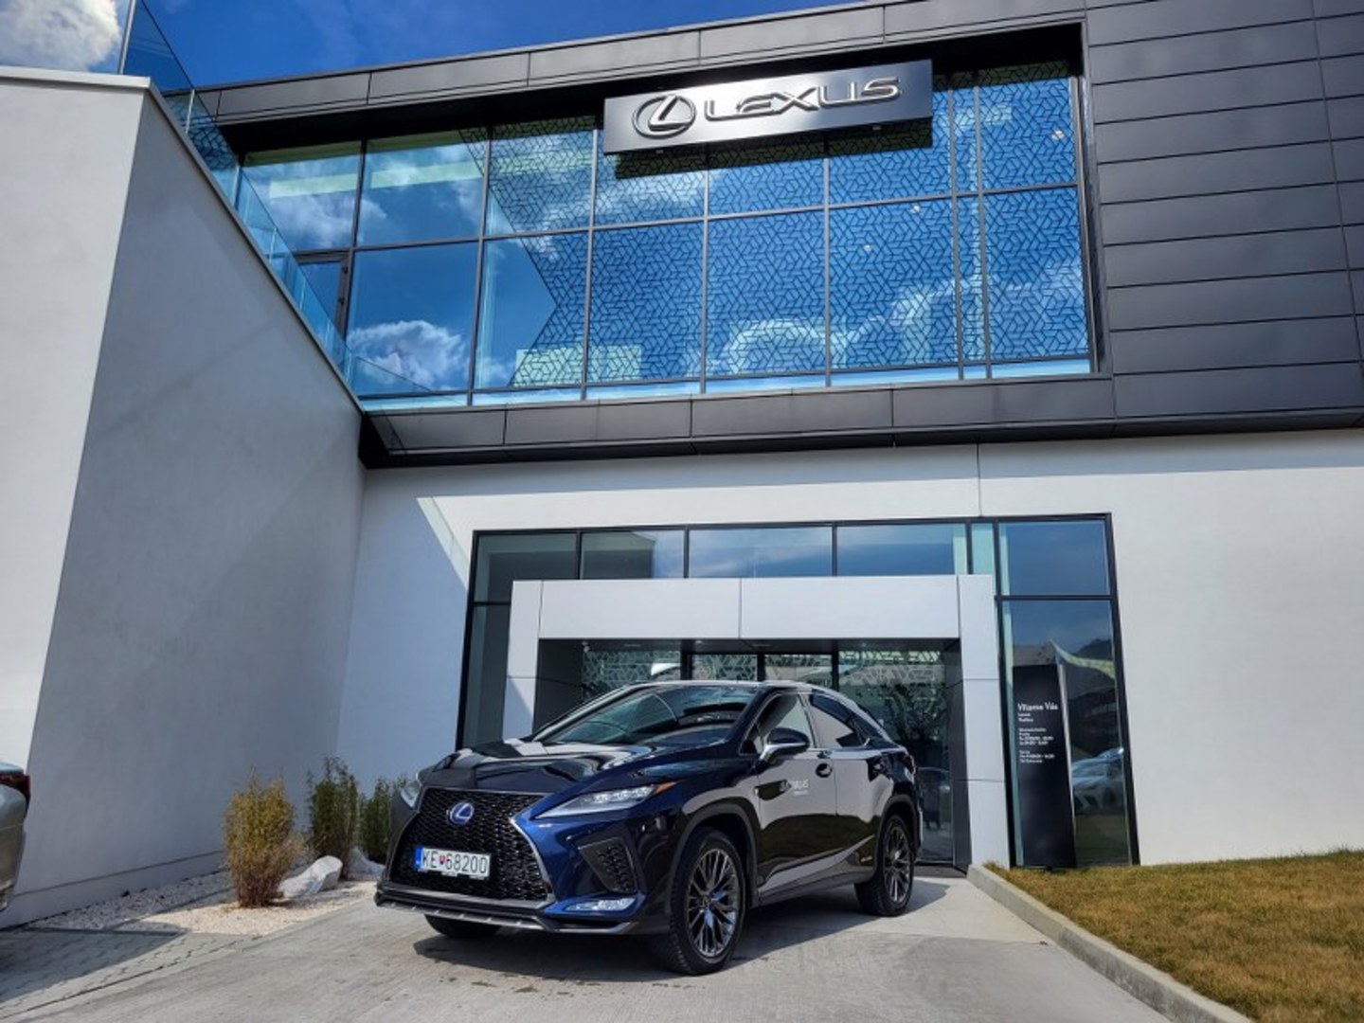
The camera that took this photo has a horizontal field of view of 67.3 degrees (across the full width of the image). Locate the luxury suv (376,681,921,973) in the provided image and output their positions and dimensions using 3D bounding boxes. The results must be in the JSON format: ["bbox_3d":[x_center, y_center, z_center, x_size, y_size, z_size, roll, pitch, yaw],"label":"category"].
[{"bbox_3d":[0.142,1.974,7.110,1.920,1.690,4.890,-7,-16,31],"label":"luxury suv"}]

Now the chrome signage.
[{"bbox_3d":[1.093,-5.351,13.728,4.393,0.849,0.180,-2,-14,12],"label":"chrome signage"}]

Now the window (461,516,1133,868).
[{"bbox_3d":[1.061,2.068,12.281,7.890,3.961,0.300,-2,-14,12],"label":"window"}]

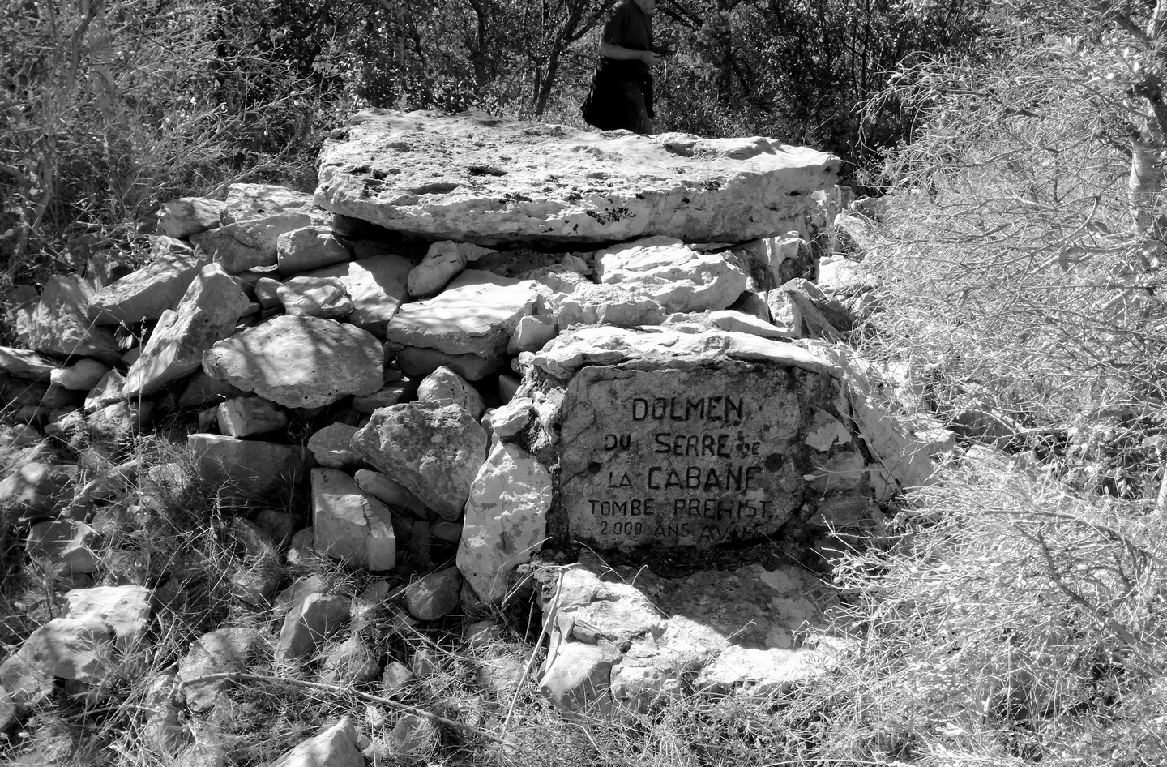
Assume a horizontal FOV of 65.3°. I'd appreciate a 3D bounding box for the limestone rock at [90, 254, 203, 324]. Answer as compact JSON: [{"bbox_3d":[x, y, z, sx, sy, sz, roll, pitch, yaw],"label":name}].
[{"bbox_3d":[-1.679,-0.361,3.500,0.460,0.140,0.220,-24,22,-1],"label":"limestone rock"}]

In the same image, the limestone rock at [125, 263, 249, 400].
[{"bbox_3d":[-1.419,-0.190,3.250,0.200,0.560,0.200,36,-5,-12],"label":"limestone rock"}]

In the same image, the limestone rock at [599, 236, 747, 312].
[{"bbox_3d":[0.322,-0.430,3.550,0.580,0.220,0.400,0,20,1],"label":"limestone rock"}]

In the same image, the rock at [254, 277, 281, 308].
[{"bbox_3d":[-1.180,-0.340,3.400,0.105,0.105,0.110,-7,21,-18],"label":"rock"}]

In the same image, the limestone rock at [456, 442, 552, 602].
[{"bbox_3d":[-0.248,0.432,2.830,0.270,0.460,0.200,10,12,3],"label":"limestone rock"}]

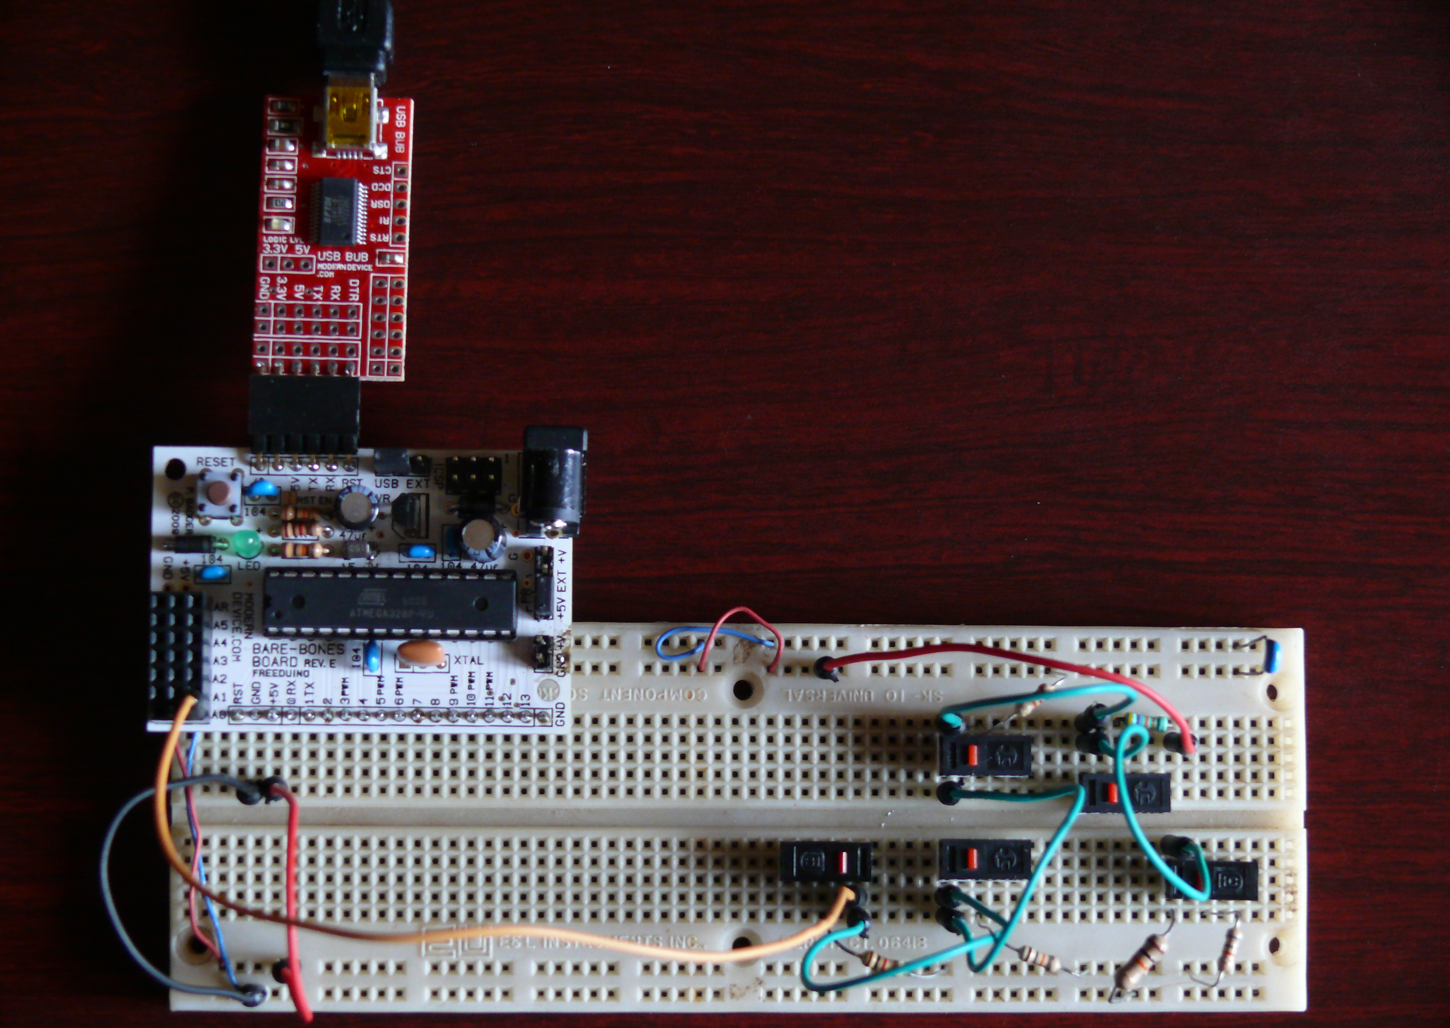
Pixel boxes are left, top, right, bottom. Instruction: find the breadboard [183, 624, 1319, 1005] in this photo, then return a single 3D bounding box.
[{"bbox_3d":[0.003,0.044,0.472,0.164,0.009,0.056,0,86,-3],"label":"breadboard"}]

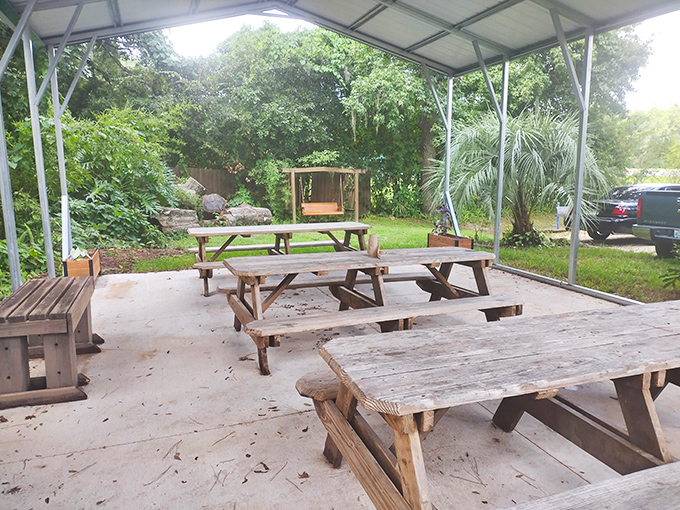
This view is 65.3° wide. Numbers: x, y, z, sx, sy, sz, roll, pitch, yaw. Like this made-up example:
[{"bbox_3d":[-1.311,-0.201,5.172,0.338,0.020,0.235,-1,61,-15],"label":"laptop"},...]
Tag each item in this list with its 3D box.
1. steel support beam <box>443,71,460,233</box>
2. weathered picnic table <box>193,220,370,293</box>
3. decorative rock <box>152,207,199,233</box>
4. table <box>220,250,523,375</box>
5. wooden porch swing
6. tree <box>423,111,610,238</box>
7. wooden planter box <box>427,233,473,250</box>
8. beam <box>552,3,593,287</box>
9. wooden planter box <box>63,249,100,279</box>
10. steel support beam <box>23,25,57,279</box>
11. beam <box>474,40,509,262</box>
[{"bbox_3d":[2.018,-1.628,9.680,0.120,3.200,0.090,-3,10,-20],"label":"steel support beam"},{"bbox_3d":[-0.797,0.000,7.297,2.423,0.760,1.606,-3,10,-18],"label":"weathered picnic table"},{"bbox_3d":[-4.285,-0.930,13.900,1.250,0.620,0.750,-3,10,-20],"label":"decorative rock"},{"bbox_3d":[0.225,0.393,4.862,2.423,0.760,1.606,-3,10,-20],"label":"table"},{"bbox_3d":[-0.491,-1.837,16.800,2.500,1.880,0.800,-3,10,-16],"label":"wooden porch swing"},{"bbox_3d":[4.326,-1.973,13.000,4.300,3.100,4.100,0,9,0],"label":"tree"},{"bbox_3d":[2.026,-0.173,9.832,0.360,0.310,1.020,-3,10,-20],"label":"wooden planter box"},{"bbox_3d":[2.842,-1.252,6.725,0.660,3.420,0.080,-3,10,-20],"label":"beam"},{"bbox_3d":[-3.770,0.155,7.772,0.370,0.310,1.020,-3,10,-20],"label":"wooden planter box"},{"bbox_3d":[-3.488,-1.079,6.253,0.070,3.200,0.070,-3,10,-20],"label":"steel support beam"},{"bbox_3d":[2.304,-1.493,8.222,0.660,3.420,0.080,-3,10,-20],"label":"beam"}]

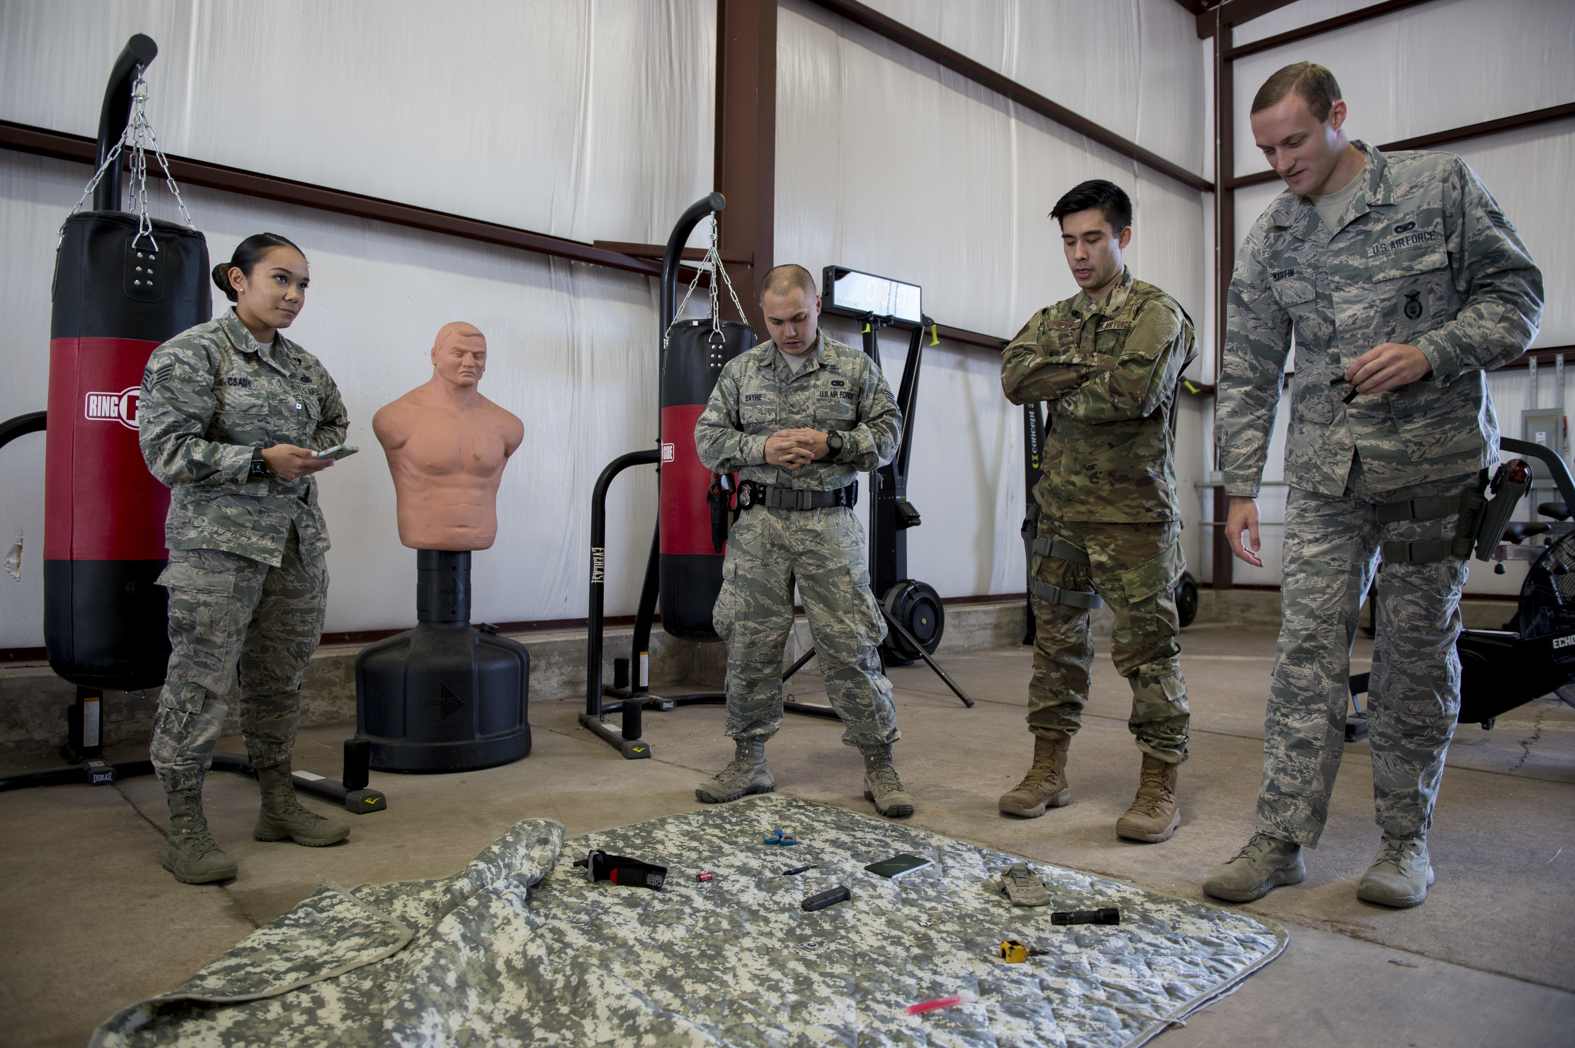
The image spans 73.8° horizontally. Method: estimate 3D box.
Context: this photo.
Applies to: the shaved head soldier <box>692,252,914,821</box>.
[{"bbox_3d":[0.060,0.033,3.140,0.650,1.610,0.460,1,0,7],"label":"shaved head soldier"}]

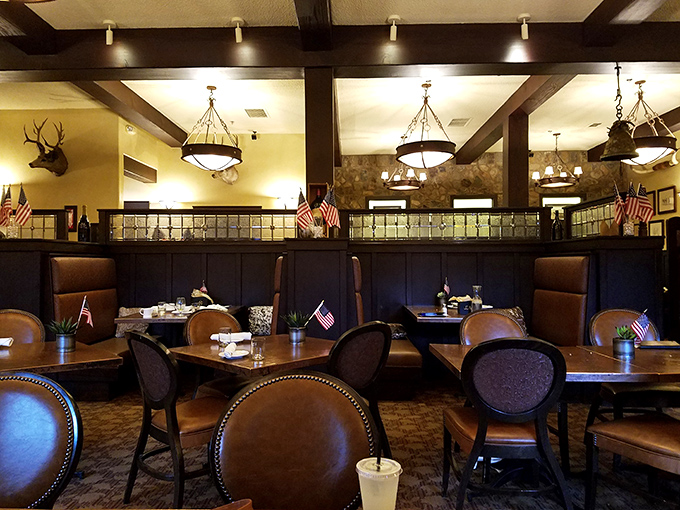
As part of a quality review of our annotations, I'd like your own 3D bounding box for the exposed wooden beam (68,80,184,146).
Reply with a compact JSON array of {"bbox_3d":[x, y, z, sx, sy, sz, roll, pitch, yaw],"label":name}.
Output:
[{"bbox_3d":[-3.180,-2.261,7.975,0.285,0.260,3.900,0,-1,1],"label":"exposed wooden beam"}]

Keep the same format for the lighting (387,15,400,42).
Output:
[{"bbox_3d":[0.577,-2.413,5.434,0.137,0.284,0.140,0,-1,1],"label":"lighting"}]

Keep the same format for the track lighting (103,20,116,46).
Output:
[{"bbox_3d":[-2.495,-2.400,5.521,0.137,0.273,0.140,0,-1,1],"label":"track lighting"}]

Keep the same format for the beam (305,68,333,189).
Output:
[{"bbox_3d":[-0.219,-1.084,5.681,0.290,1.896,0.300,0,-1,1],"label":"beam"}]

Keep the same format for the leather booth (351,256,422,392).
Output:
[{"bbox_3d":[0.469,0.736,5.606,0.664,1.410,1.400,0,-1,1],"label":"leather booth"}]

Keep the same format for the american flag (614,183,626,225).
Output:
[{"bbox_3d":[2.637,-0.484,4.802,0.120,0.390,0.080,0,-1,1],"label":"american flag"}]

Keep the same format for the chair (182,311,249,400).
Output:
[{"bbox_3d":[-0.790,0.921,3.827,0.540,0.970,0.620,1,-2,-43],"label":"chair"}]

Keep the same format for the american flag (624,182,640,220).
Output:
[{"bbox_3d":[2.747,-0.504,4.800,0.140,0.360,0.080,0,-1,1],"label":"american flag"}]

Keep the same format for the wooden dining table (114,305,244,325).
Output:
[{"bbox_3d":[-1.648,1.007,5.523,0.930,0.760,1.330,0,-1,1],"label":"wooden dining table"}]

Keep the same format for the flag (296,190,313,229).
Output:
[{"bbox_3d":[-0.355,-0.449,5.100,0.160,0.400,0.100,0,-1,1],"label":"flag"}]

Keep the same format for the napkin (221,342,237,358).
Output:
[{"bbox_3d":[-0.625,0.540,2.917,0.055,0.050,0.220,0,-1,1],"label":"napkin"}]

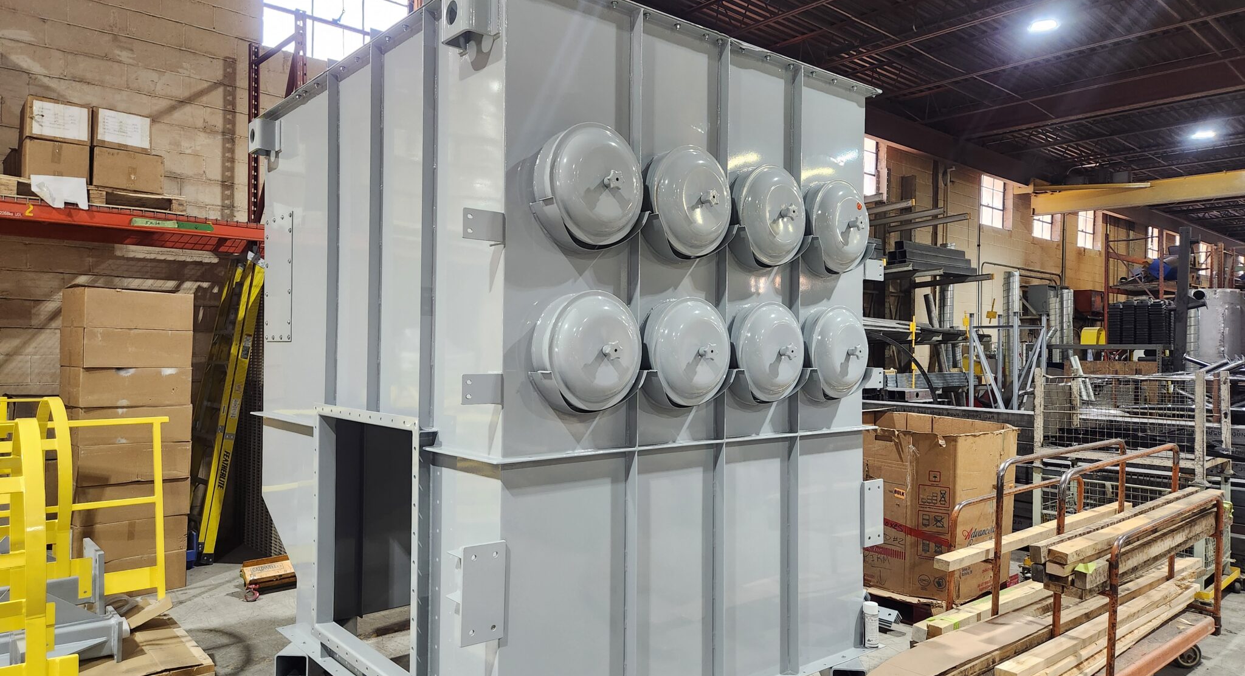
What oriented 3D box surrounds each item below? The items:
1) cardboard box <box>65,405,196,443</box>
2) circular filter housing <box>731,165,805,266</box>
[{"bbox_3d":[-3.307,0.565,5.548,0.638,0.248,0.485,1,-1,-42],"label":"cardboard box"},{"bbox_3d":[0.606,-0.485,3.304,0.402,0.402,0.191,1,-1,-40],"label":"circular filter housing"}]

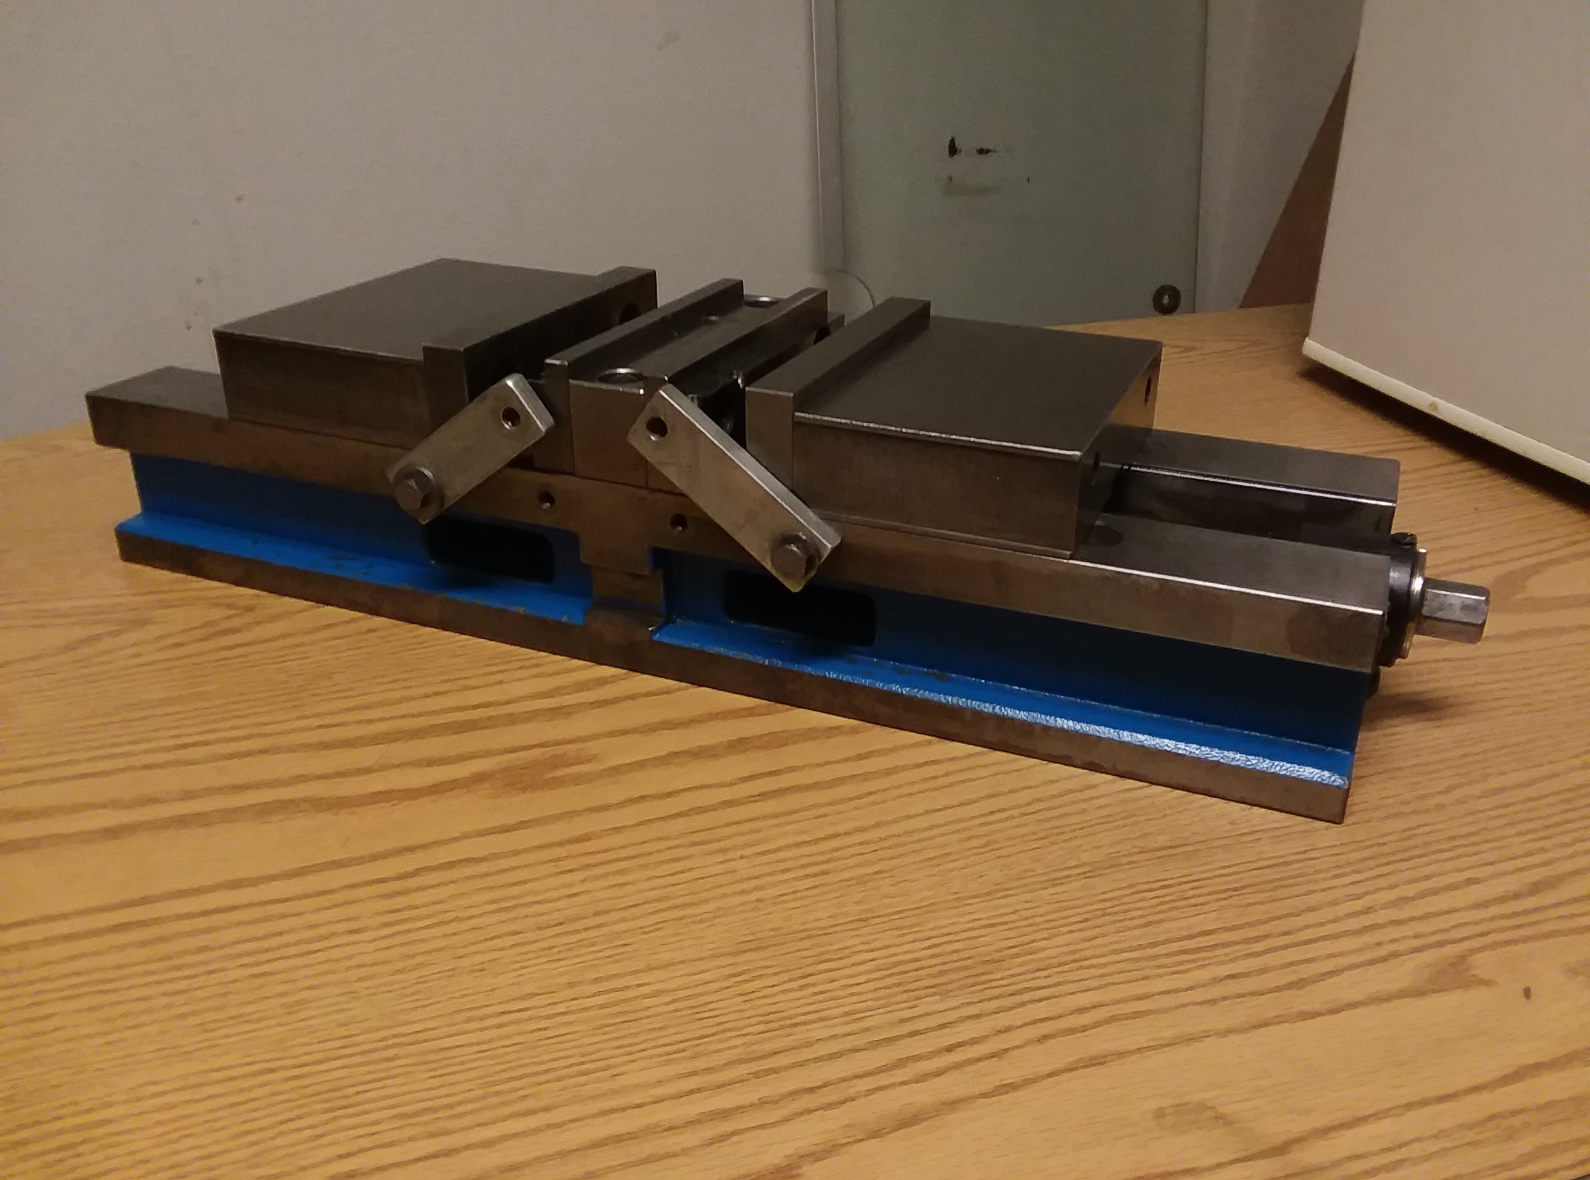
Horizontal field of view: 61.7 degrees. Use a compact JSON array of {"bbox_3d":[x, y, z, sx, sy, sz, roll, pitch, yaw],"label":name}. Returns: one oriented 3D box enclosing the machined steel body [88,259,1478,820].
[{"bbox_3d":[-0.026,-0.048,0.557,0.572,0.121,0.169,11,27,21],"label":"machined steel body"}]

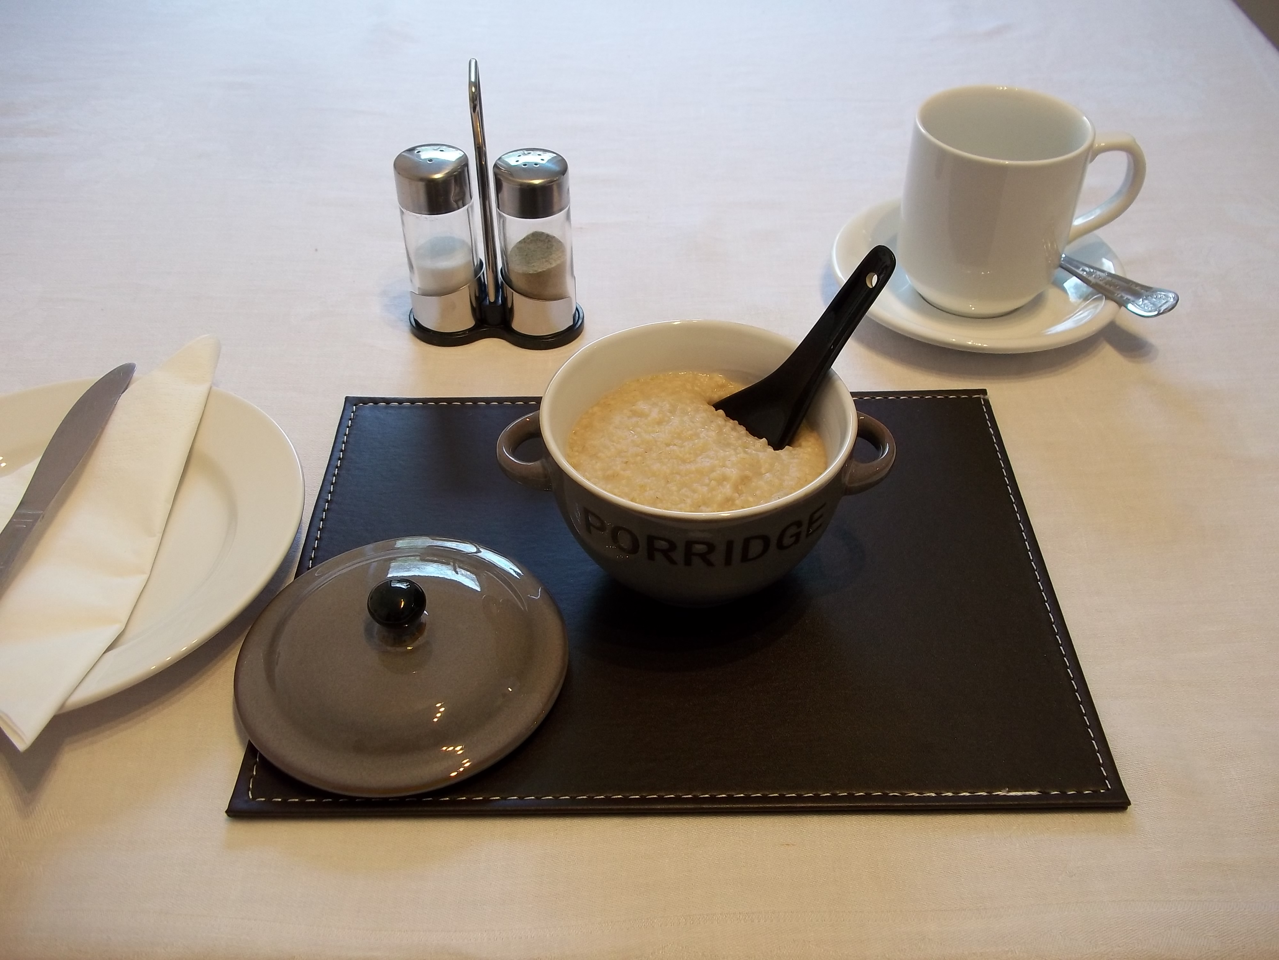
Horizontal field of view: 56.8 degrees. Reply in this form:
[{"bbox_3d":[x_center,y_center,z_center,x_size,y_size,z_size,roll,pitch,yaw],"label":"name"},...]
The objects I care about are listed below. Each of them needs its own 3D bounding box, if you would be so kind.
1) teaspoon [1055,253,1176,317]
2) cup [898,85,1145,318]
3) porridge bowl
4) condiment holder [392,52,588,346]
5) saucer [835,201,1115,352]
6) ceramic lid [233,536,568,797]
[{"bbox_3d":[0.224,-0.117,0.629,0.029,0.018,0.138,-22,41,-22],"label":"teaspoon"},{"bbox_3d":[0.191,-0.135,0.598,0.113,0.093,0.084,6,43,7],"label":"cup"},{"bbox_3d":[0.022,0.002,0.464,0.153,0.077,0.119,0,43,1],"label":"porridge bowl"},{"bbox_3d":[-0.074,-0.131,0.568,0.091,0.142,0.046,3,43,4],"label":"condiment holder"},{"bbox_3d":[0.177,-0.106,0.626,0.150,0.021,0.150,0,43,0],"label":"saucer"},{"bbox_3d":[-0.088,0.055,0.432,0.122,0.045,0.122,0,43,0],"label":"ceramic lid"}]

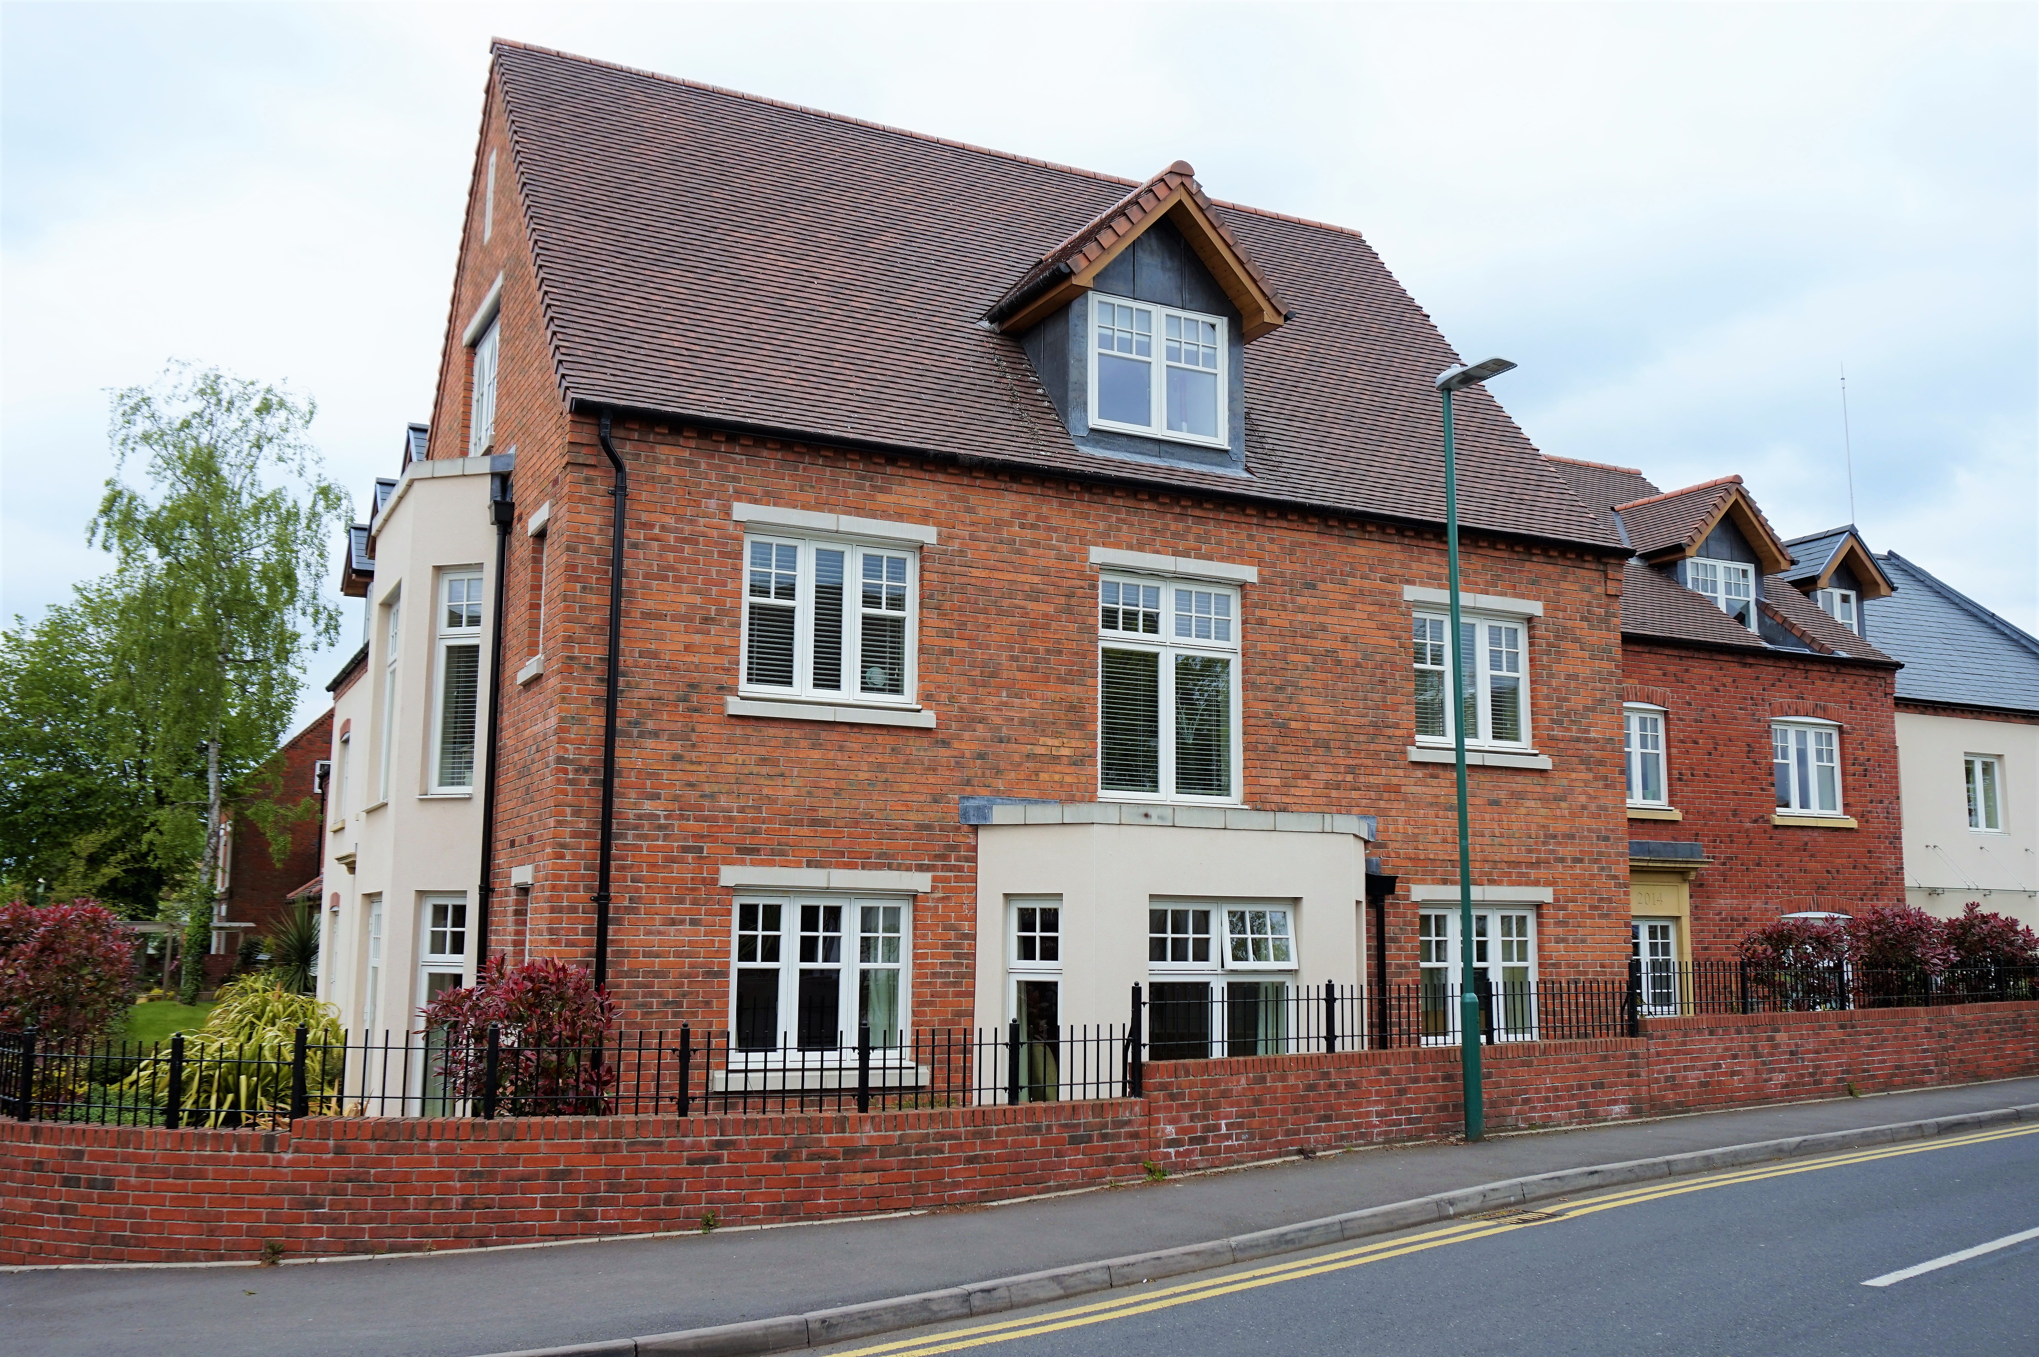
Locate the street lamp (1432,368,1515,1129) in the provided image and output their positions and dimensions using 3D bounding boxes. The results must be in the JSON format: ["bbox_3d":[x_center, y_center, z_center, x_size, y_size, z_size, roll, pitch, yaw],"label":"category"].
[{"bbox_3d":[3.619,0.493,13.716,0.270,6.100,0.720,7,-11,-38],"label":"street lamp"}]

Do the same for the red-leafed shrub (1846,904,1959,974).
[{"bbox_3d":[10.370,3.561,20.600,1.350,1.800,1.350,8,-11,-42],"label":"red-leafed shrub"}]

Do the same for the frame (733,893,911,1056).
[{"bbox_3d":[-1.529,2.306,13.478,1.480,1.230,0.100,5,-10,-27],"label":"frame"}]

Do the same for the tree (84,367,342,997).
[{"bbox_3d":[-20.750,0.037,45.439,6.800,16.700,6.800,5,-10,-27],"label":"tree"}]

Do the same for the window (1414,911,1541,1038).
[{"bbox_3d":[4.288,2.779,16.400,1.470,1.270,0.110,5,-9,-27],"label":"window"}]

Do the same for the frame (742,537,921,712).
[{"bbox_3d":[-1.490,-0.441,13.827,1.480,1.290,0.110,5,-9,-27],"label":"frame"}]

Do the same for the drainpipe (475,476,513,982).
[{"bbox_3d":[-4.404,0.978,14.429,0.200,5.450,0.220,5,-10,-27],"label":"drainpipe"}]

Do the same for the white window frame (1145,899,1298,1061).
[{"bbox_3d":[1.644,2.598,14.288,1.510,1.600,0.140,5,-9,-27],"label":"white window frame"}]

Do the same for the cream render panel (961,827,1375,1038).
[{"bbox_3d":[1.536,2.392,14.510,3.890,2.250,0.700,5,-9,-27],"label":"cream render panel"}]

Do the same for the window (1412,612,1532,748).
[{"bbox_3d":[4.313,0.037,16.793,1.470,1.290,0.110,5,-9,-27],"label":"window"}]

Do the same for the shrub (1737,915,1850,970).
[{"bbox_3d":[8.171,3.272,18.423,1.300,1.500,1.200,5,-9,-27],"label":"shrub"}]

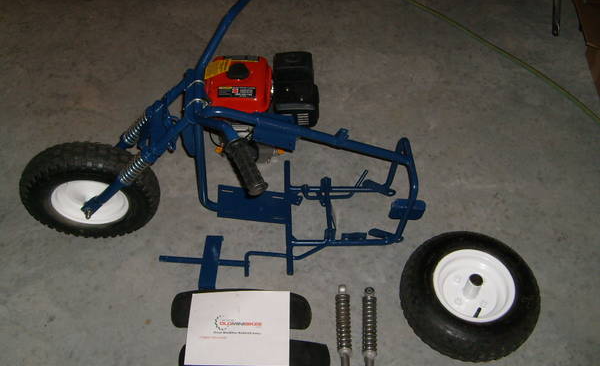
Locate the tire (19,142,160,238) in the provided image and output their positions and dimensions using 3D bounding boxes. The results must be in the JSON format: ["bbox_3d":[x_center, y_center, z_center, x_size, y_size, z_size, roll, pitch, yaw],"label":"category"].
[{"bbox_3d":[-0.604,0.029,1.761,0.388,0.388,0.105,-6,54,-3],"label":"tire"}]

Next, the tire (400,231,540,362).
[{"bbox_3d":[0.472,0.307,1.688,0.376,0.118,0.376,-1,54,1],"label":"tire"}]

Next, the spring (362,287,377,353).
[{"bbox_3d":[0.194,0.385,1.683,0.041,0.041,0.174,2,54,4],"label":"spring"}]

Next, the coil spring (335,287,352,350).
[{"bbox_3d":[0.121,0.381,1.688,0.041,0.041,0.176,-1,54,1],"label":"coil spring"}]

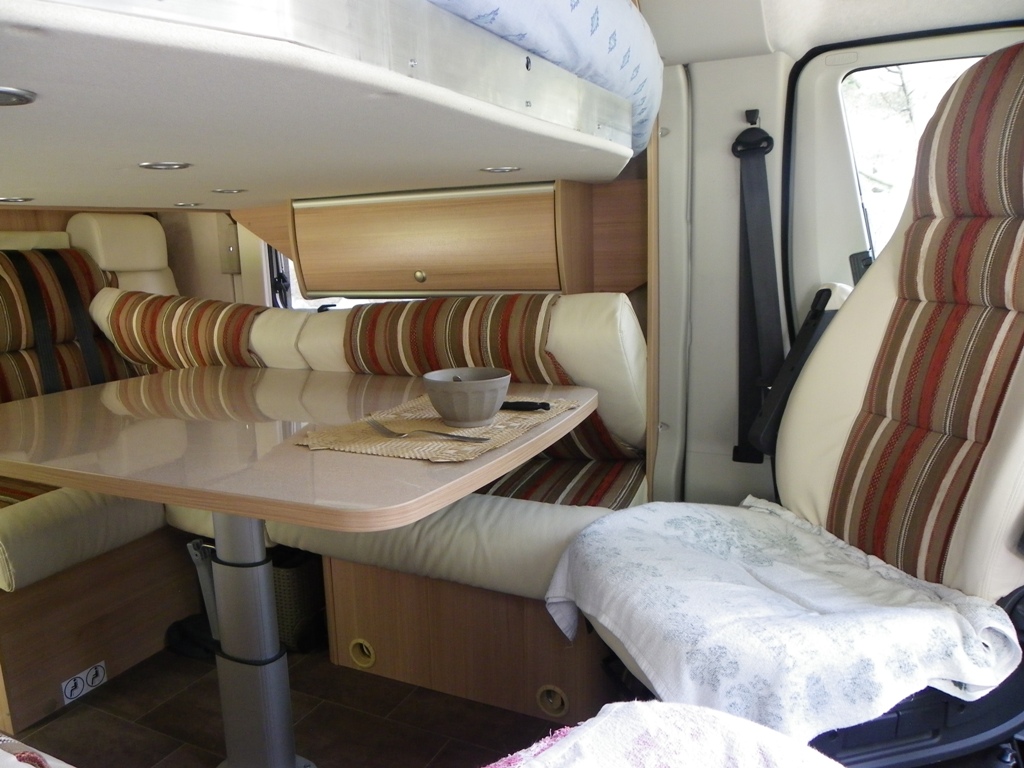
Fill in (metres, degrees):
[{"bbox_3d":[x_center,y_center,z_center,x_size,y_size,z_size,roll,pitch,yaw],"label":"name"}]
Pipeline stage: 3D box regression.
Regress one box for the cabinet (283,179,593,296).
[{"bbox_3d":[-0.180,-0.366,2.003,0.725,0.265,0.275,3,10,24],"label":"cabinet"}]

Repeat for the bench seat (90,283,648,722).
[{"bbox_3d":[-0.404,0.216,2.049,1.580,0.915,0.500,3,10,24],"label":"bench seat"}]

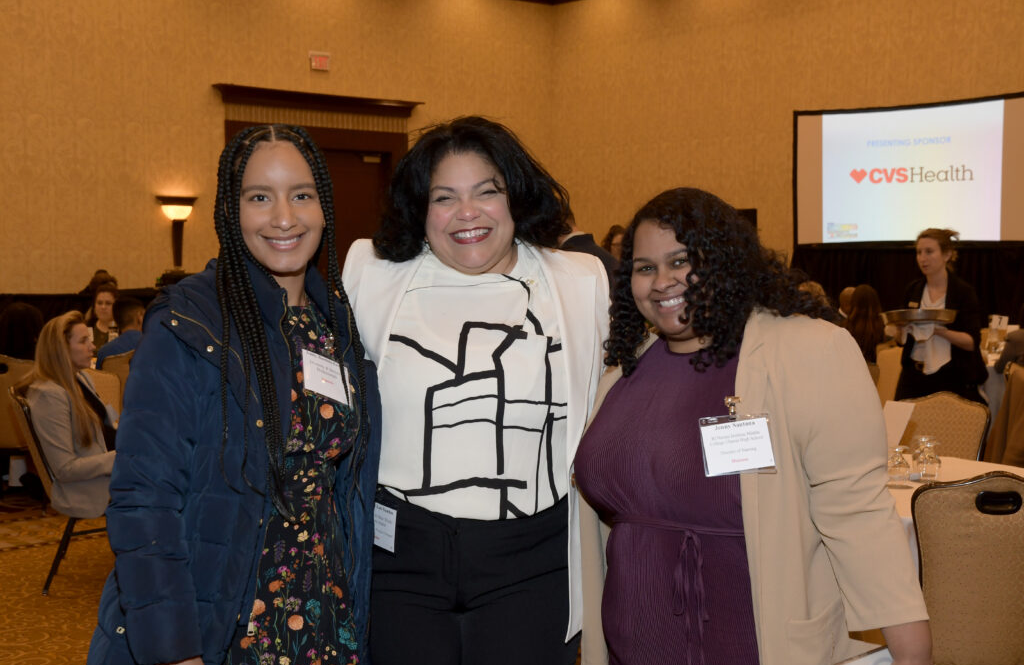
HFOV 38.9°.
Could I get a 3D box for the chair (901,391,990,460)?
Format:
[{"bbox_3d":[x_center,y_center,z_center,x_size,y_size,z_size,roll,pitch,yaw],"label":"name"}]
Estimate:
[{"bbox_3d":[1.750,0.742,6.240,0.460,0.930,0.600,2,4,33],"label":"chair"}]

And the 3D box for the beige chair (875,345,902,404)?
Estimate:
[{"bbox_3d":[2.750,0.513,10.443,0.460,0.930,0.600,0,3,-6],"label":"beige chair"}]

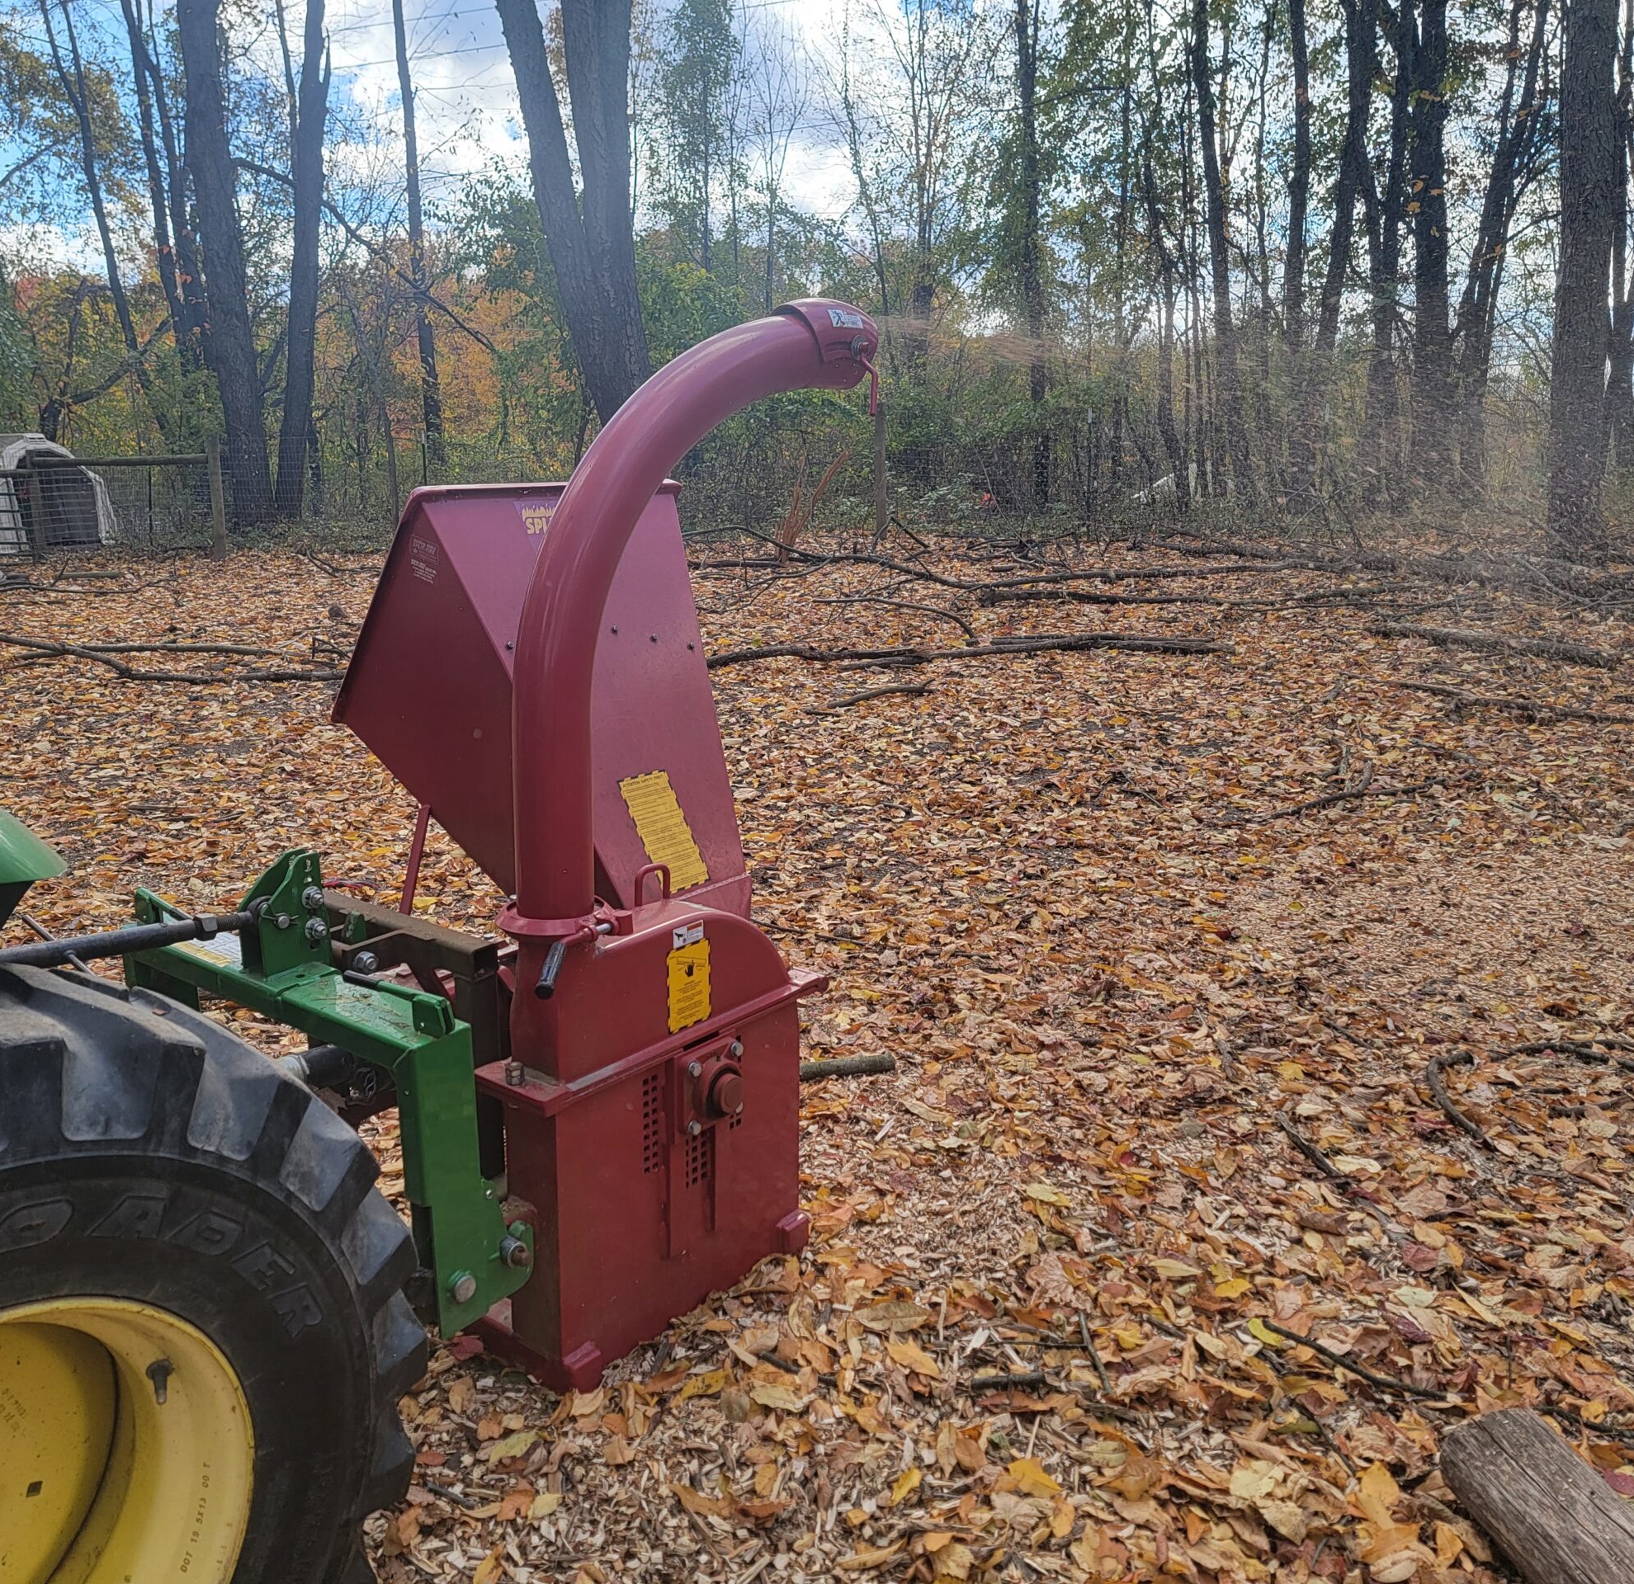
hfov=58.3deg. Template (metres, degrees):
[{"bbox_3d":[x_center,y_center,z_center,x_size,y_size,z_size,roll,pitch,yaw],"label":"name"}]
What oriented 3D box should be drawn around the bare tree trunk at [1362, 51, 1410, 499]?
[{"bbox_3d":[9.023,-8.071,23.220,0.550,6.853,0.495,-4,14,1],"label":"bare tree trunk"}]

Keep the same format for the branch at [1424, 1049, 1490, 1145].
[{"bbox_3d":[1.446,0.681,3.310,0.126,0.040,0.477,5,15,20],"label":"branch"}]

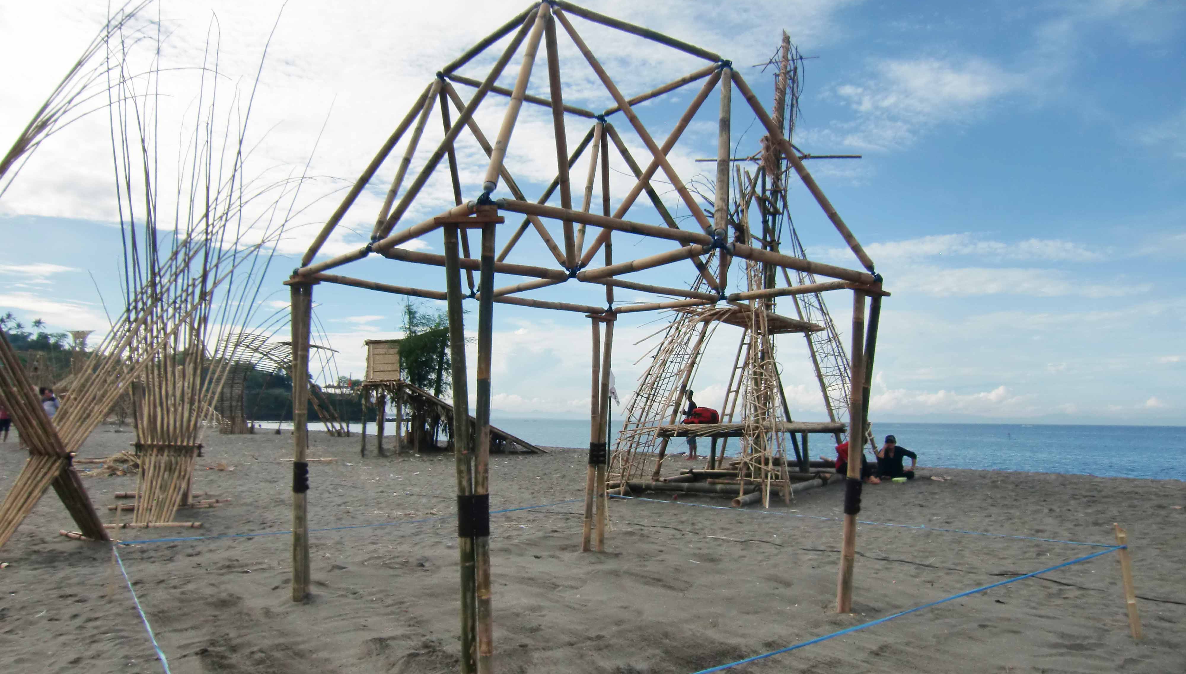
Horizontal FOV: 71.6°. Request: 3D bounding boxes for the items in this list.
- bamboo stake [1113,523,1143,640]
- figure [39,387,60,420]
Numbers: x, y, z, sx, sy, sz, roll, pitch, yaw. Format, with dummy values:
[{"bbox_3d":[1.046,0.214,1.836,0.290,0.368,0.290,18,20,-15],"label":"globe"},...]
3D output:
[{"bbox_3d":[3.297,1.509,5.070,0.065,0.695,0.045,-7,-6,11],"label":"bamboo stake"},{"bbox_3d":[-13.225,2.034,19.919,0.500,1.620,0.350,2,-6,-17],"label":"figure"}]

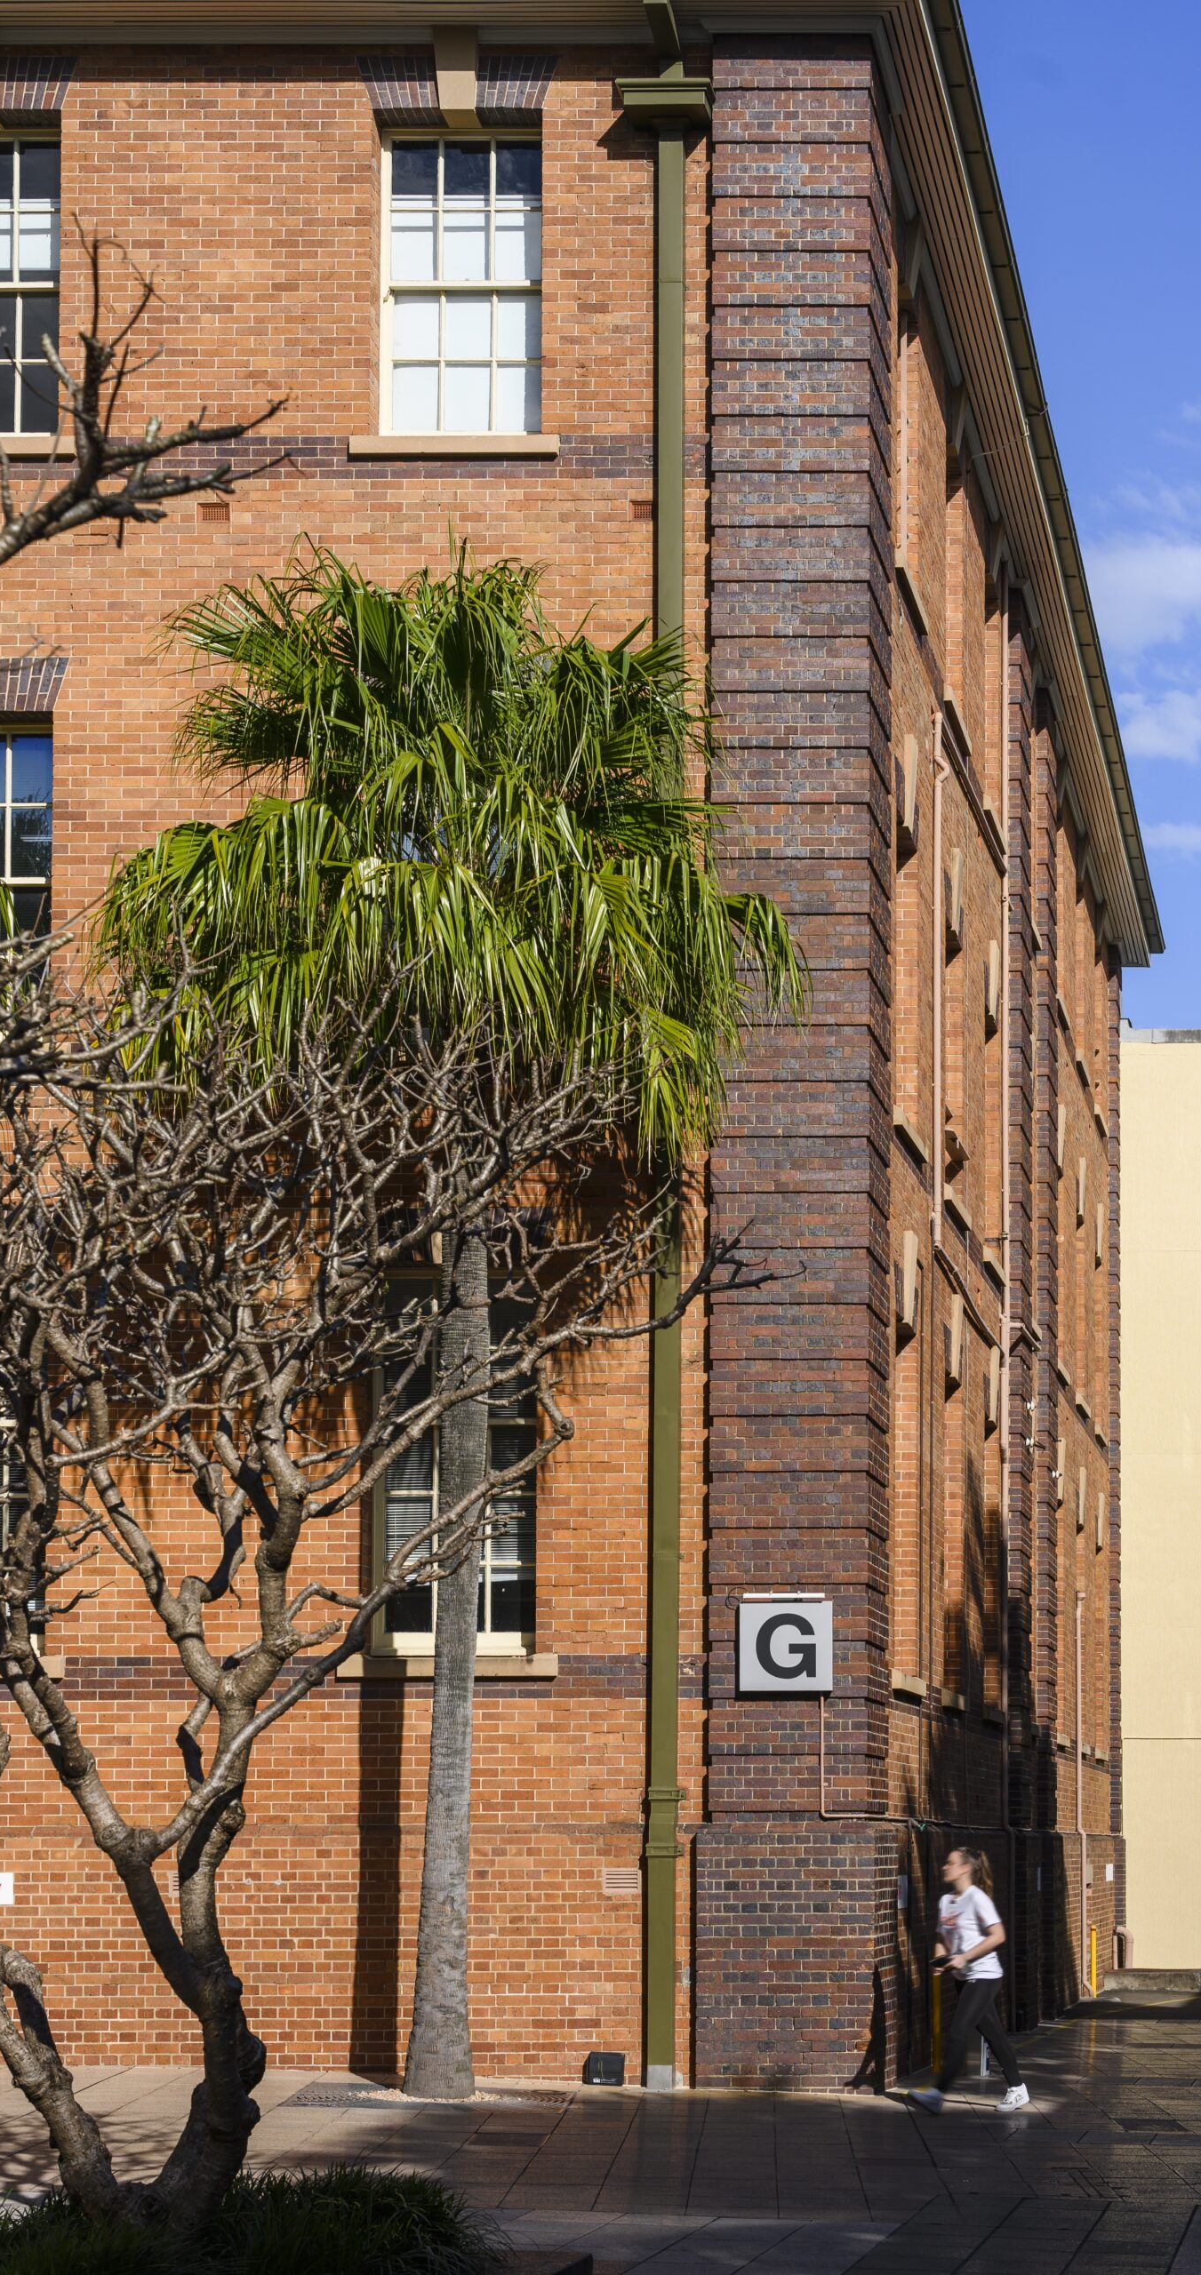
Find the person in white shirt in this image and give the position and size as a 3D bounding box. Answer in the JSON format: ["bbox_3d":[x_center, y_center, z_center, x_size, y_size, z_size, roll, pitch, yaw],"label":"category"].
[{"bbox_3d":[2.356,5.381,20.200,0.700,1.670,0.480,1,-3,-15],"label":"person in white shirt"}]

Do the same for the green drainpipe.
[{"bbox_3d":[0.441,-0.595,21.800,0.640,14.100,0.360,0,-3,0],"label":"green drainpipe"}]

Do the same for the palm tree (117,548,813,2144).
[{"bbox_3d":[-0.953,1.182,20.300,4.500,9.950,4.000,0,-3,0],"label":"palm tree"}]

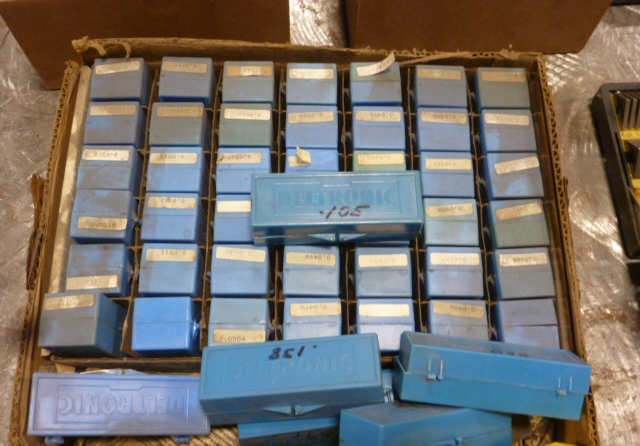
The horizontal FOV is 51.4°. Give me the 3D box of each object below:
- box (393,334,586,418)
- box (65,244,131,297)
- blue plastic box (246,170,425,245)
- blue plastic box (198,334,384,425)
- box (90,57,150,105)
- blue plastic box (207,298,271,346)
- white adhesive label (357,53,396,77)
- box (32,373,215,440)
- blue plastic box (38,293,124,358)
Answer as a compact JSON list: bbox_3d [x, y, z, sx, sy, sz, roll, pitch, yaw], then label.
[{"bbox_3d":[0.107,0.096,0.421,0.111,0.039,0.035,7,93,-1],"label":"box"},{"bbox_3d":[-0.153,0.050,0.503,0.038,0.111,0.035,-1,70,-2],"label":"box"},{"bbox_3d":[0.010,-0.009,0.446,0.111,0.035,0.039,-1,66,-6],"label":"blue plastic box"},{"bbox_3d":[-0.017,0.100,0.423,0.111,0.035,0.039,-5,46,2],"label":"blue plastic box"},{"bbox_3d":[-0.155,-0.091,0.558,0.038,0.111,0.035,-1,70,-2],"label":"box"},{"bbox_3d":[-0.055,0.086,0.491,0.038,0.111,0.035,0,70,-2],"label":"blue plastic box"},{"bbox_3d":[0.043,-0.118,0.499,0.032,0.006,0.008,-18,64,32],"label":"white adhesive label"},{"bbox_3d":[-0.128,0.119,0.438,0.111,0.035,0.039,4,76,-14],"label":"box"},{"bbox_3d":[-0.161,0.083,0.488,0.038,0.111,0.035,-2,69,3],"label":"blue plastic box"}]

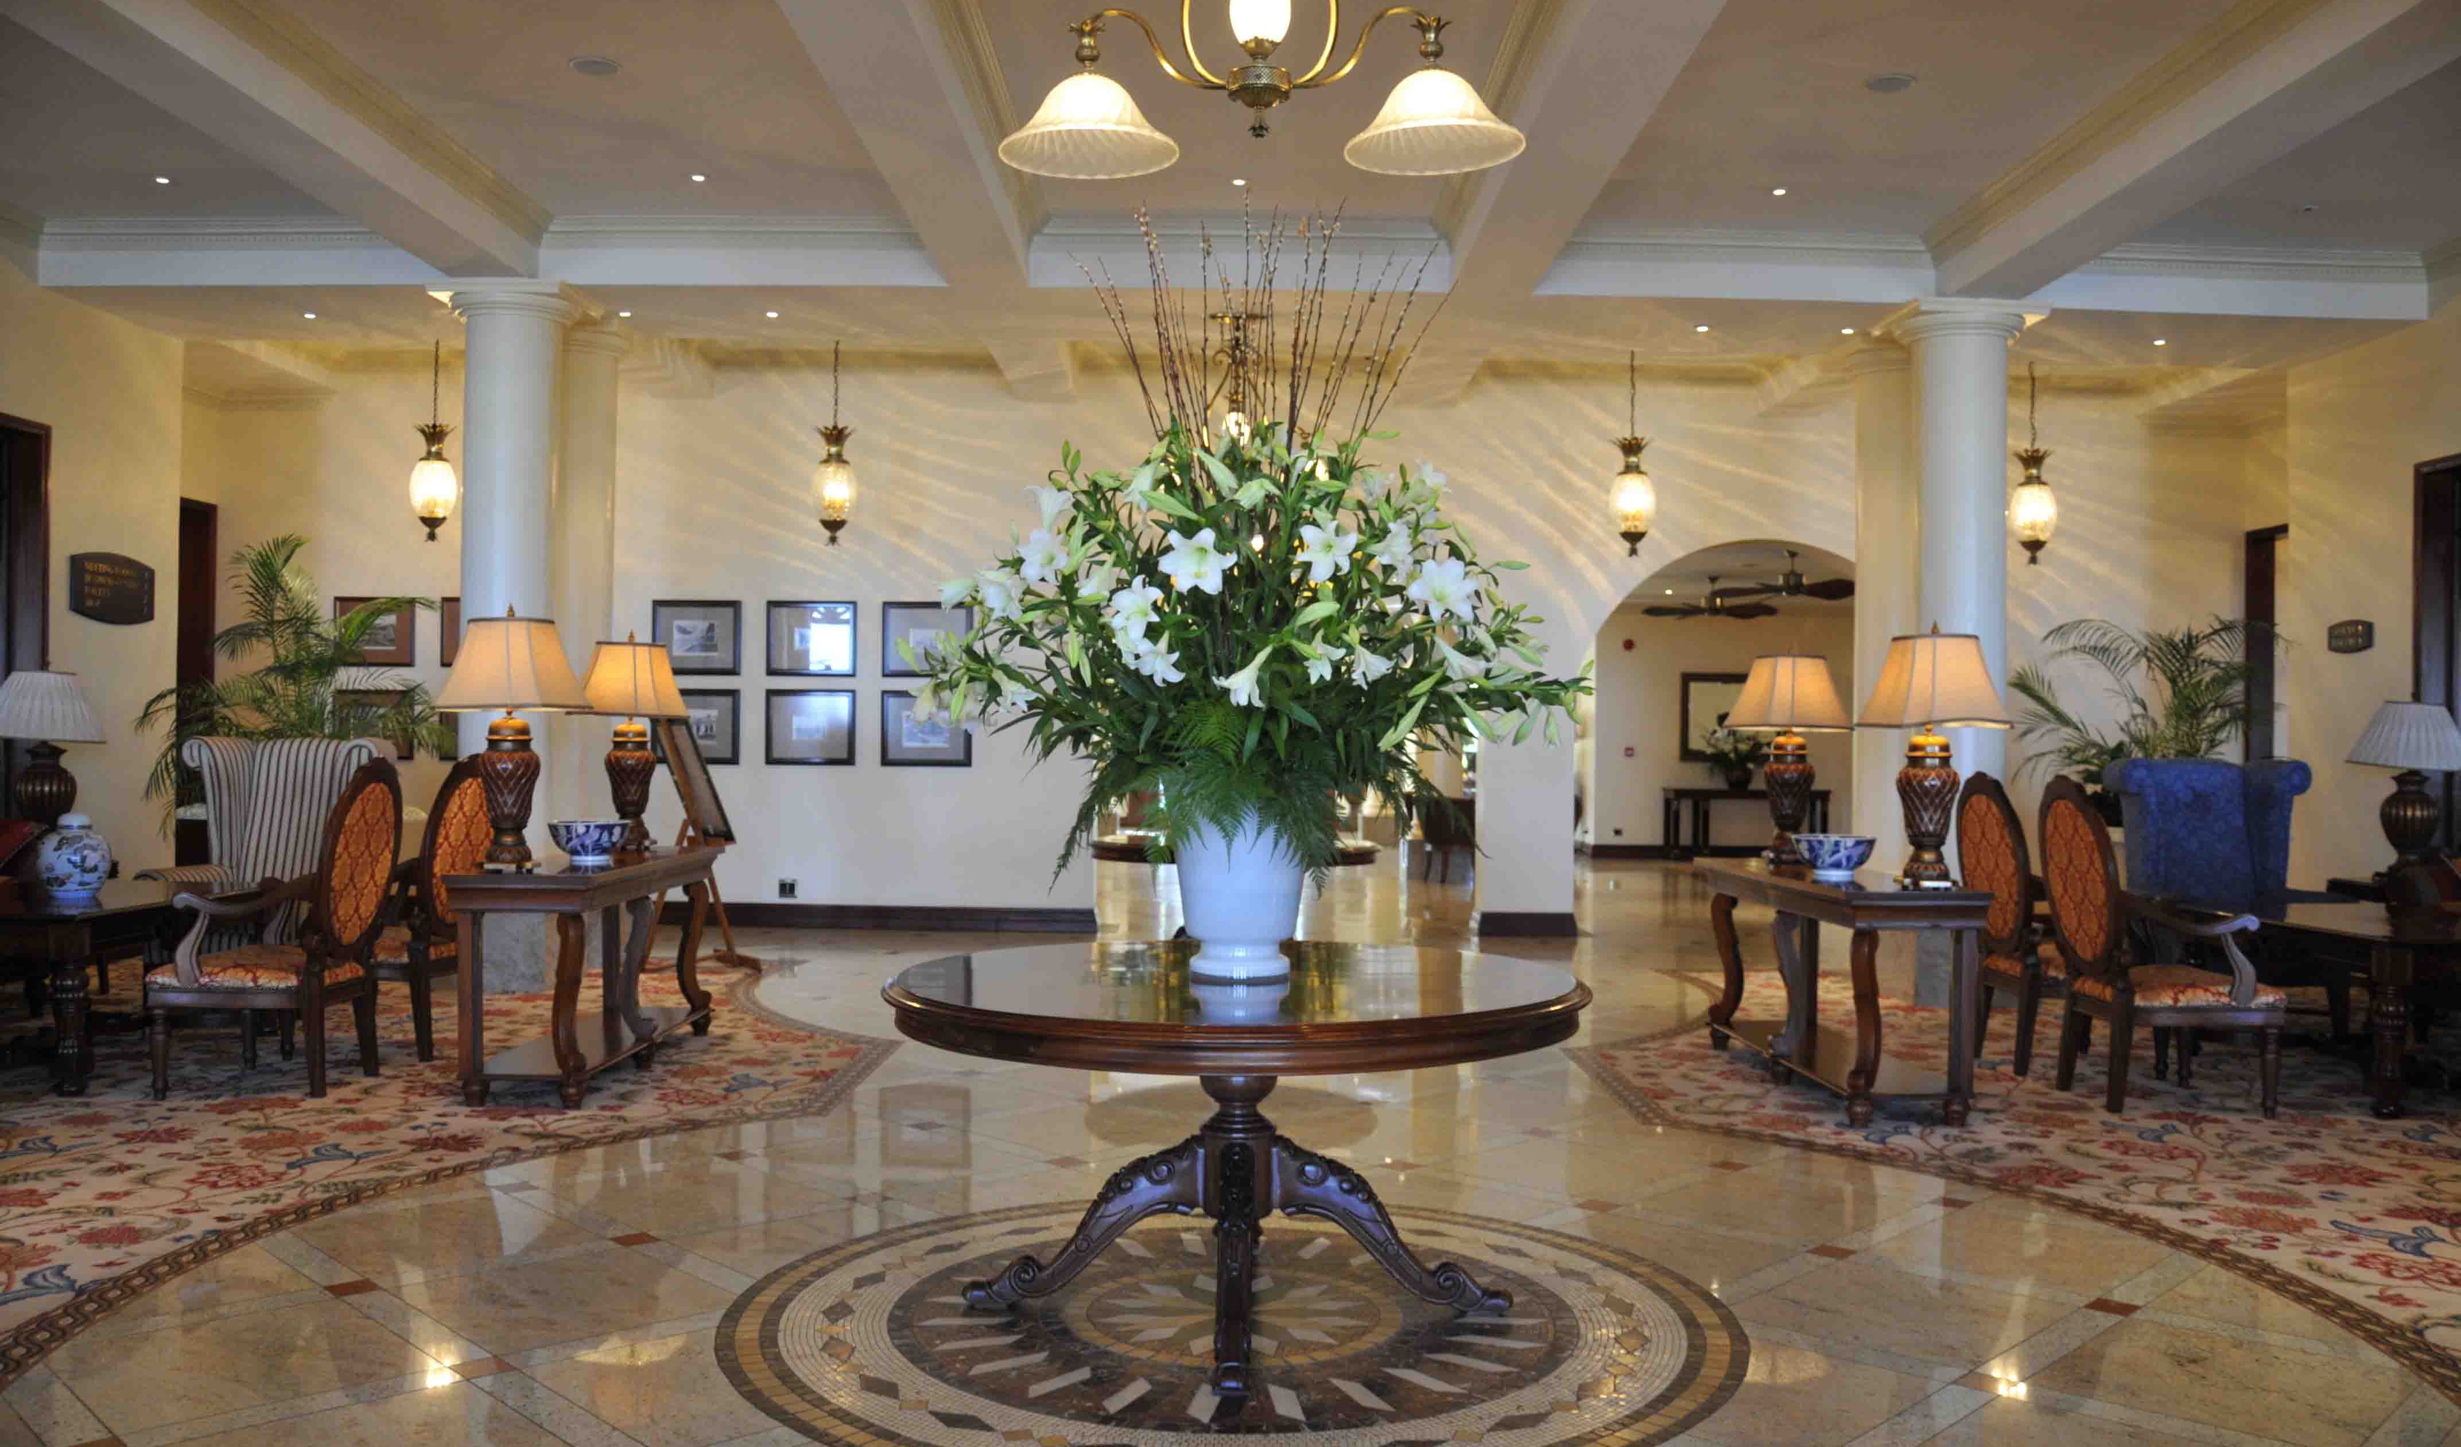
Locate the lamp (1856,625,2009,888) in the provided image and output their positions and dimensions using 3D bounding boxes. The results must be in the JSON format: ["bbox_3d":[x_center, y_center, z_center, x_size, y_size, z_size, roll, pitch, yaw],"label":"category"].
[{"bbox_3d":[2.455,0.114,6.450,0.510,0.915,0.510,1,0,0],"label":"lamp"}]

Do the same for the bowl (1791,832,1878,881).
[{"bbox_3d":[2.204,0.492,6.713,0.315,0.160,0.315,1,-1,0],"label":"bowl"}]

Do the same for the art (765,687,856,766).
[{"bbox_3d":[-2.760,0.025,12.201,0.600,0.515,0.040,1,-1,0],"label":"art"}]

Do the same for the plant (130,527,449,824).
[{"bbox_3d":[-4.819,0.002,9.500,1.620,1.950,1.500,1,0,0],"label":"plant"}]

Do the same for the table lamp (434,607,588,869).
[{"bbox_3d":[-2.571,0.055,6.579,0.510,0.910,0.510,1,-1,0],"label":"table lamp"}]

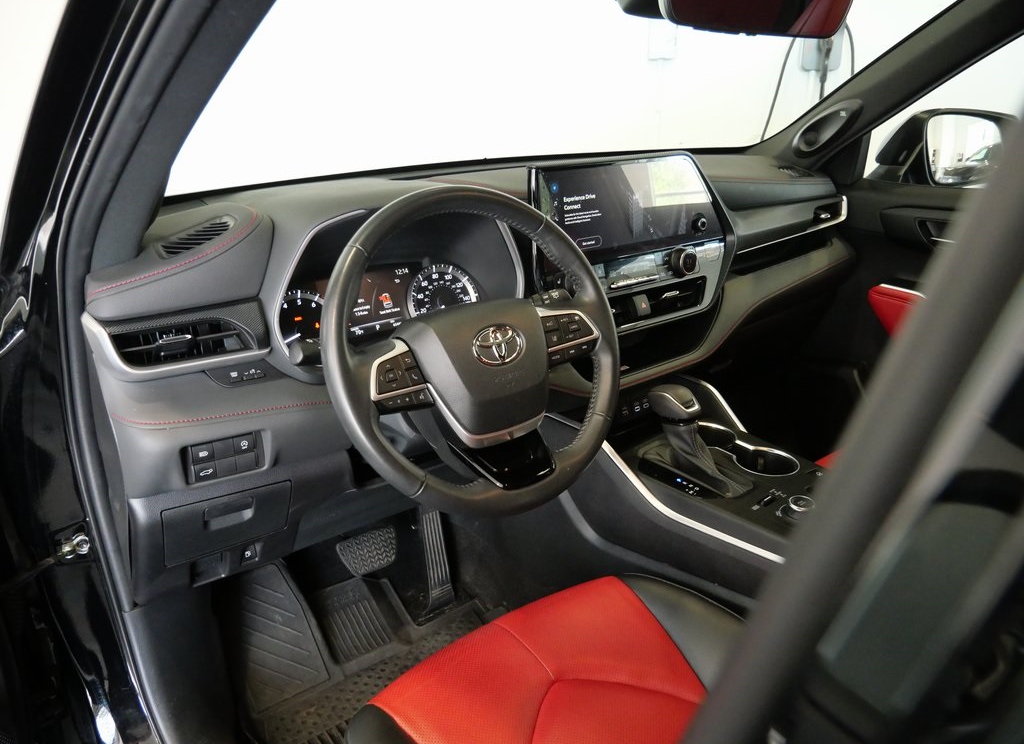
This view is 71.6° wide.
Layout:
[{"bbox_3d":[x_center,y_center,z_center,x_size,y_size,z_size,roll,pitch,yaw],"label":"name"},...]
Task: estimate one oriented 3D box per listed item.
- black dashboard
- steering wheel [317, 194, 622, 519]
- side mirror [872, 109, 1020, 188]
[{"bbox_3d":[0.089,-0.177,1.252,1.470,0.420,0.460,-16,25,-33],"label":"black dashboard"},{"bbox_3d":[-0.043,-0.022,0.824,0.378,0.375,0.120,-16,0,-33],"label":"steering wheel"},{"bbox_3d":[0.985,-0.517,1.618,0.235,0.190,0.150,-6,21,-13],"label":"side mirror"}]

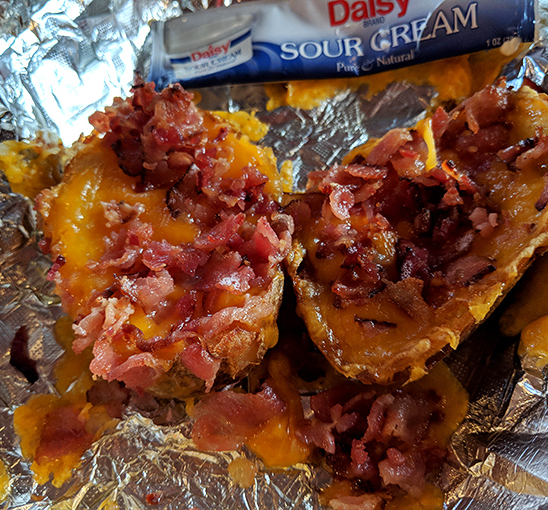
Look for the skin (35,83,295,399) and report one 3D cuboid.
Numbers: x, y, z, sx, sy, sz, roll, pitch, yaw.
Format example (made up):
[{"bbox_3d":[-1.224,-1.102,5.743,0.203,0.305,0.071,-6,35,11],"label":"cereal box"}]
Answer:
[{"bbox_3d":[-0.030,-0.006,0.154,0.068,0.044,0.099,-9,60,-5],"label":"skin"}]

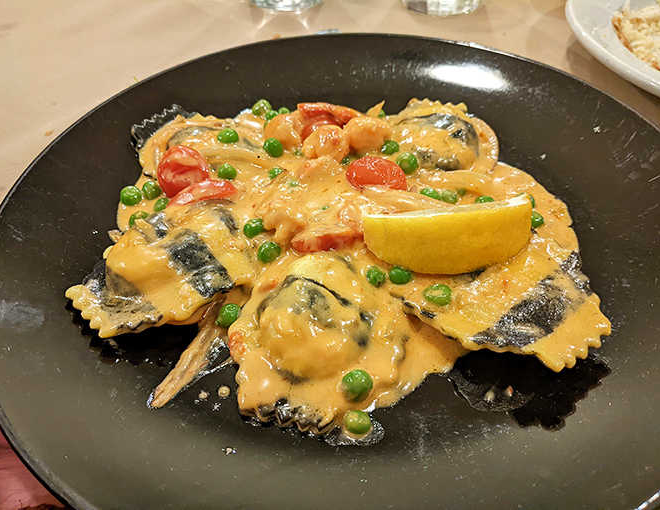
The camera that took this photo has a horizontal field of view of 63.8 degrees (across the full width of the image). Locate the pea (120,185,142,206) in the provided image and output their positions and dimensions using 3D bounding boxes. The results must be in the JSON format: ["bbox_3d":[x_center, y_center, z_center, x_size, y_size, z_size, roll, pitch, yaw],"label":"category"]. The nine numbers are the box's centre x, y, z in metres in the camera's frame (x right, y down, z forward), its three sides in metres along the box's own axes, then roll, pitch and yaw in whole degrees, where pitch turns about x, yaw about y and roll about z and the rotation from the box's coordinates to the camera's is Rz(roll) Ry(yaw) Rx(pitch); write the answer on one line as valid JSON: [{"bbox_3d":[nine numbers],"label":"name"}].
[{"bbox_3d":[-0.088,-0.026,0.234,0.009,0.009,0.009,-3,47,0],"label":"pea"}]

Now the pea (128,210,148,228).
[{"bbox_3d":[-0.079,-0.014,0.218,0.008,0.008,0.008,-3,47,0],"label":"pea"}]

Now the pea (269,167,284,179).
[{"bbox_3d":[-0.024,-0.036,0.236,0.008,0.007,0.008,-3,47,0],"label":"pea"}]

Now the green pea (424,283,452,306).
[{"bbox_3d":[0.038,0.014,0.188,0.010,0.009,0.009,-3,47,0],"label":"green pea"}]

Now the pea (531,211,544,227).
[{"bbox_3d":[0.085,-0.015,0.220,0.008,0.007,0.008,-3,47,0],"label":"pea"}]

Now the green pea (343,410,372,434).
[{"bbox_3d":[0.009,0.052,0.166,0.009,0.008,0.009,-3,47,0],"label":"green pea"}]

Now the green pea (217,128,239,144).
[{"bbox_3d":[-0.045,-0.053,0.234,0.009,0.009,0.009,-3,47,0],"label":"green pea"}]

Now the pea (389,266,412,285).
[{"bbox_3d":[0.026,0.007,0.192,0.008,0.007,0.008,-3,47,0],"label":"pea"}]

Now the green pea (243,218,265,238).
[{"bbox_3d":[-0.031,-0.011,0.214,0.008,0.008,0.008,-3,47,0],"label":"green pea"}]

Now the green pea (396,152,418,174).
[{"bbox_3d":[0.033,-0.039,0.224,0.009,0.009,0.009,-3,47,0],"label":"green pea"}]

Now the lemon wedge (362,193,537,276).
[{"bbox_3d":[0.041,-0.010,0.196,0.065,0.026,0.026,-4,47,-1],"label":"lemon wedge"}]

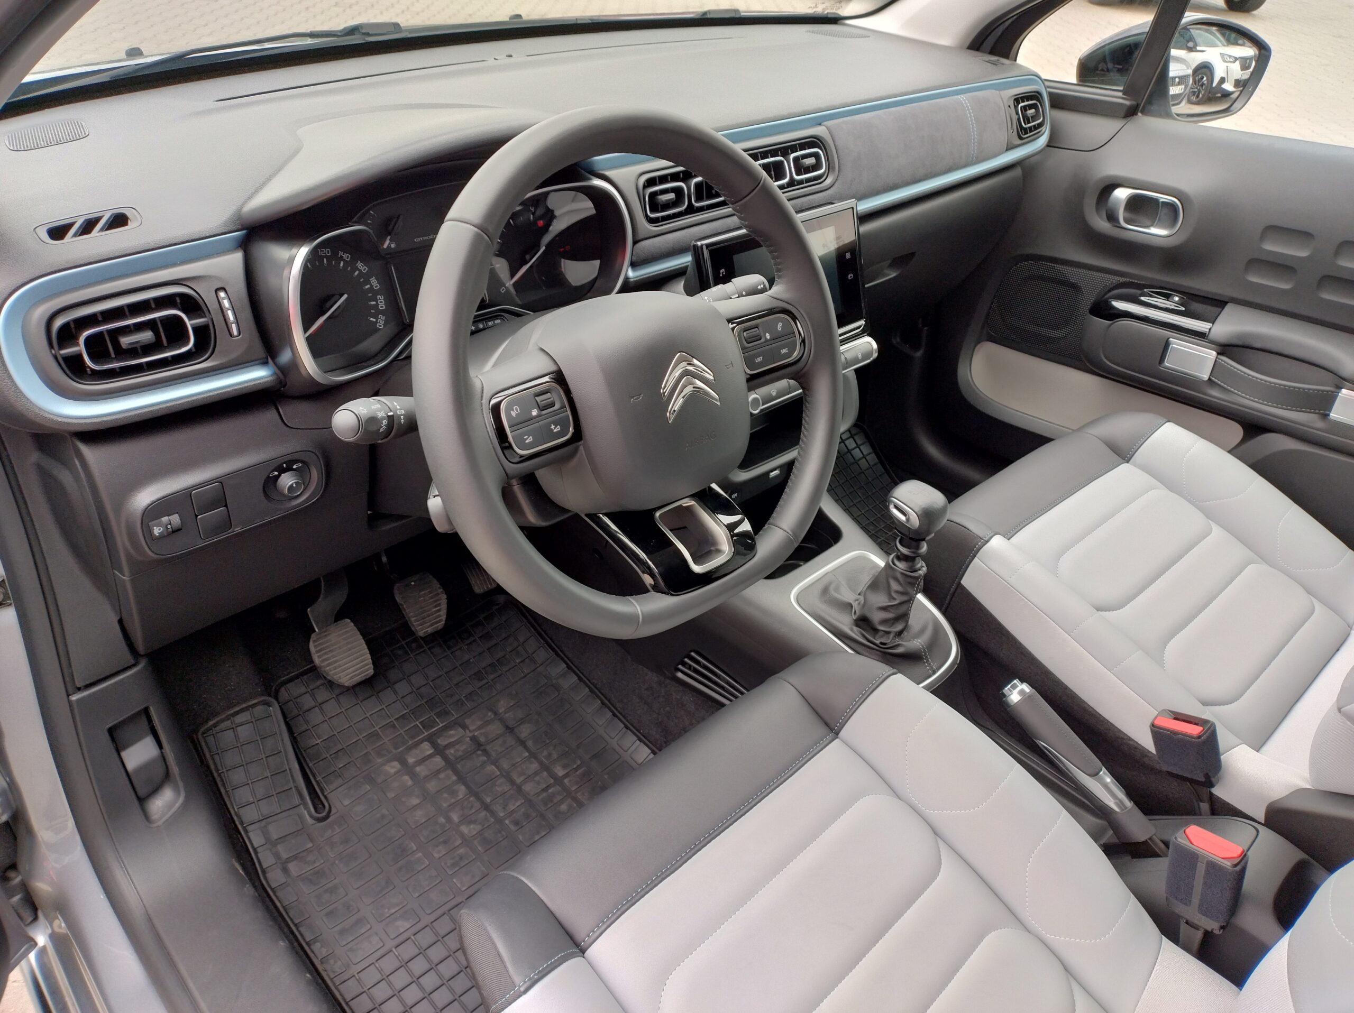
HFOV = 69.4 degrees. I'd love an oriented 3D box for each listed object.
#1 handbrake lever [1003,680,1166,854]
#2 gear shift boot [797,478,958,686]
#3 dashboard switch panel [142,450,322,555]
[{"bbox_3d":[0.404,0.255,0.973,0.042,0.055,0.210,-25,62,-33],"label":"handbrake lever"},{"bbox_3d":[0.236,0.058,1.092,0.140,0.220,0.195,-25,35,-33],"label":"gear shift boot"},{"bbox_3d":[-0.392,-0.011,0.867,0.157,0.068,0.032,-25,53,-33],"label":"dashboard switch panel"}]

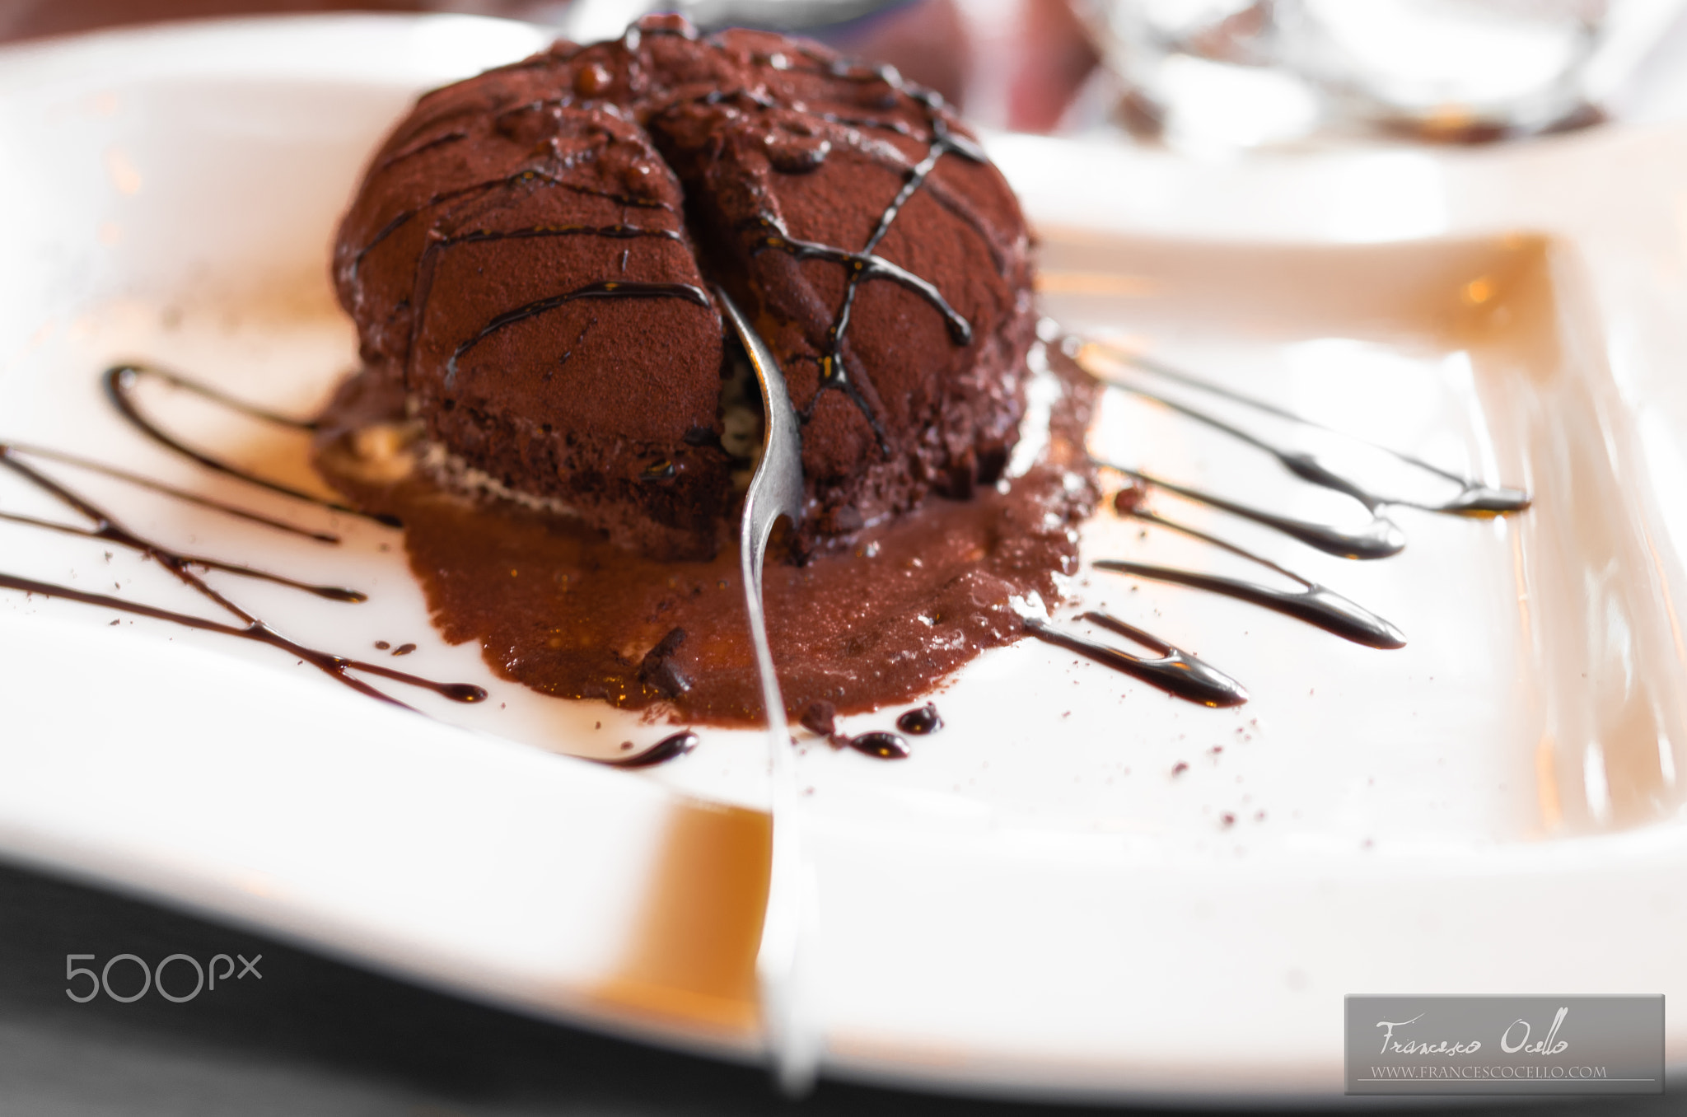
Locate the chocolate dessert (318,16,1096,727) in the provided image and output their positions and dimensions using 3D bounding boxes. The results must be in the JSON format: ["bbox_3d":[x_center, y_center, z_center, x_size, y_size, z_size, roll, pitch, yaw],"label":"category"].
[{"bbox_3d":[-0.018,-0.034,0.301,0.103,0.046,0.117,0,34,0],"label":"chocolate dessert"}]

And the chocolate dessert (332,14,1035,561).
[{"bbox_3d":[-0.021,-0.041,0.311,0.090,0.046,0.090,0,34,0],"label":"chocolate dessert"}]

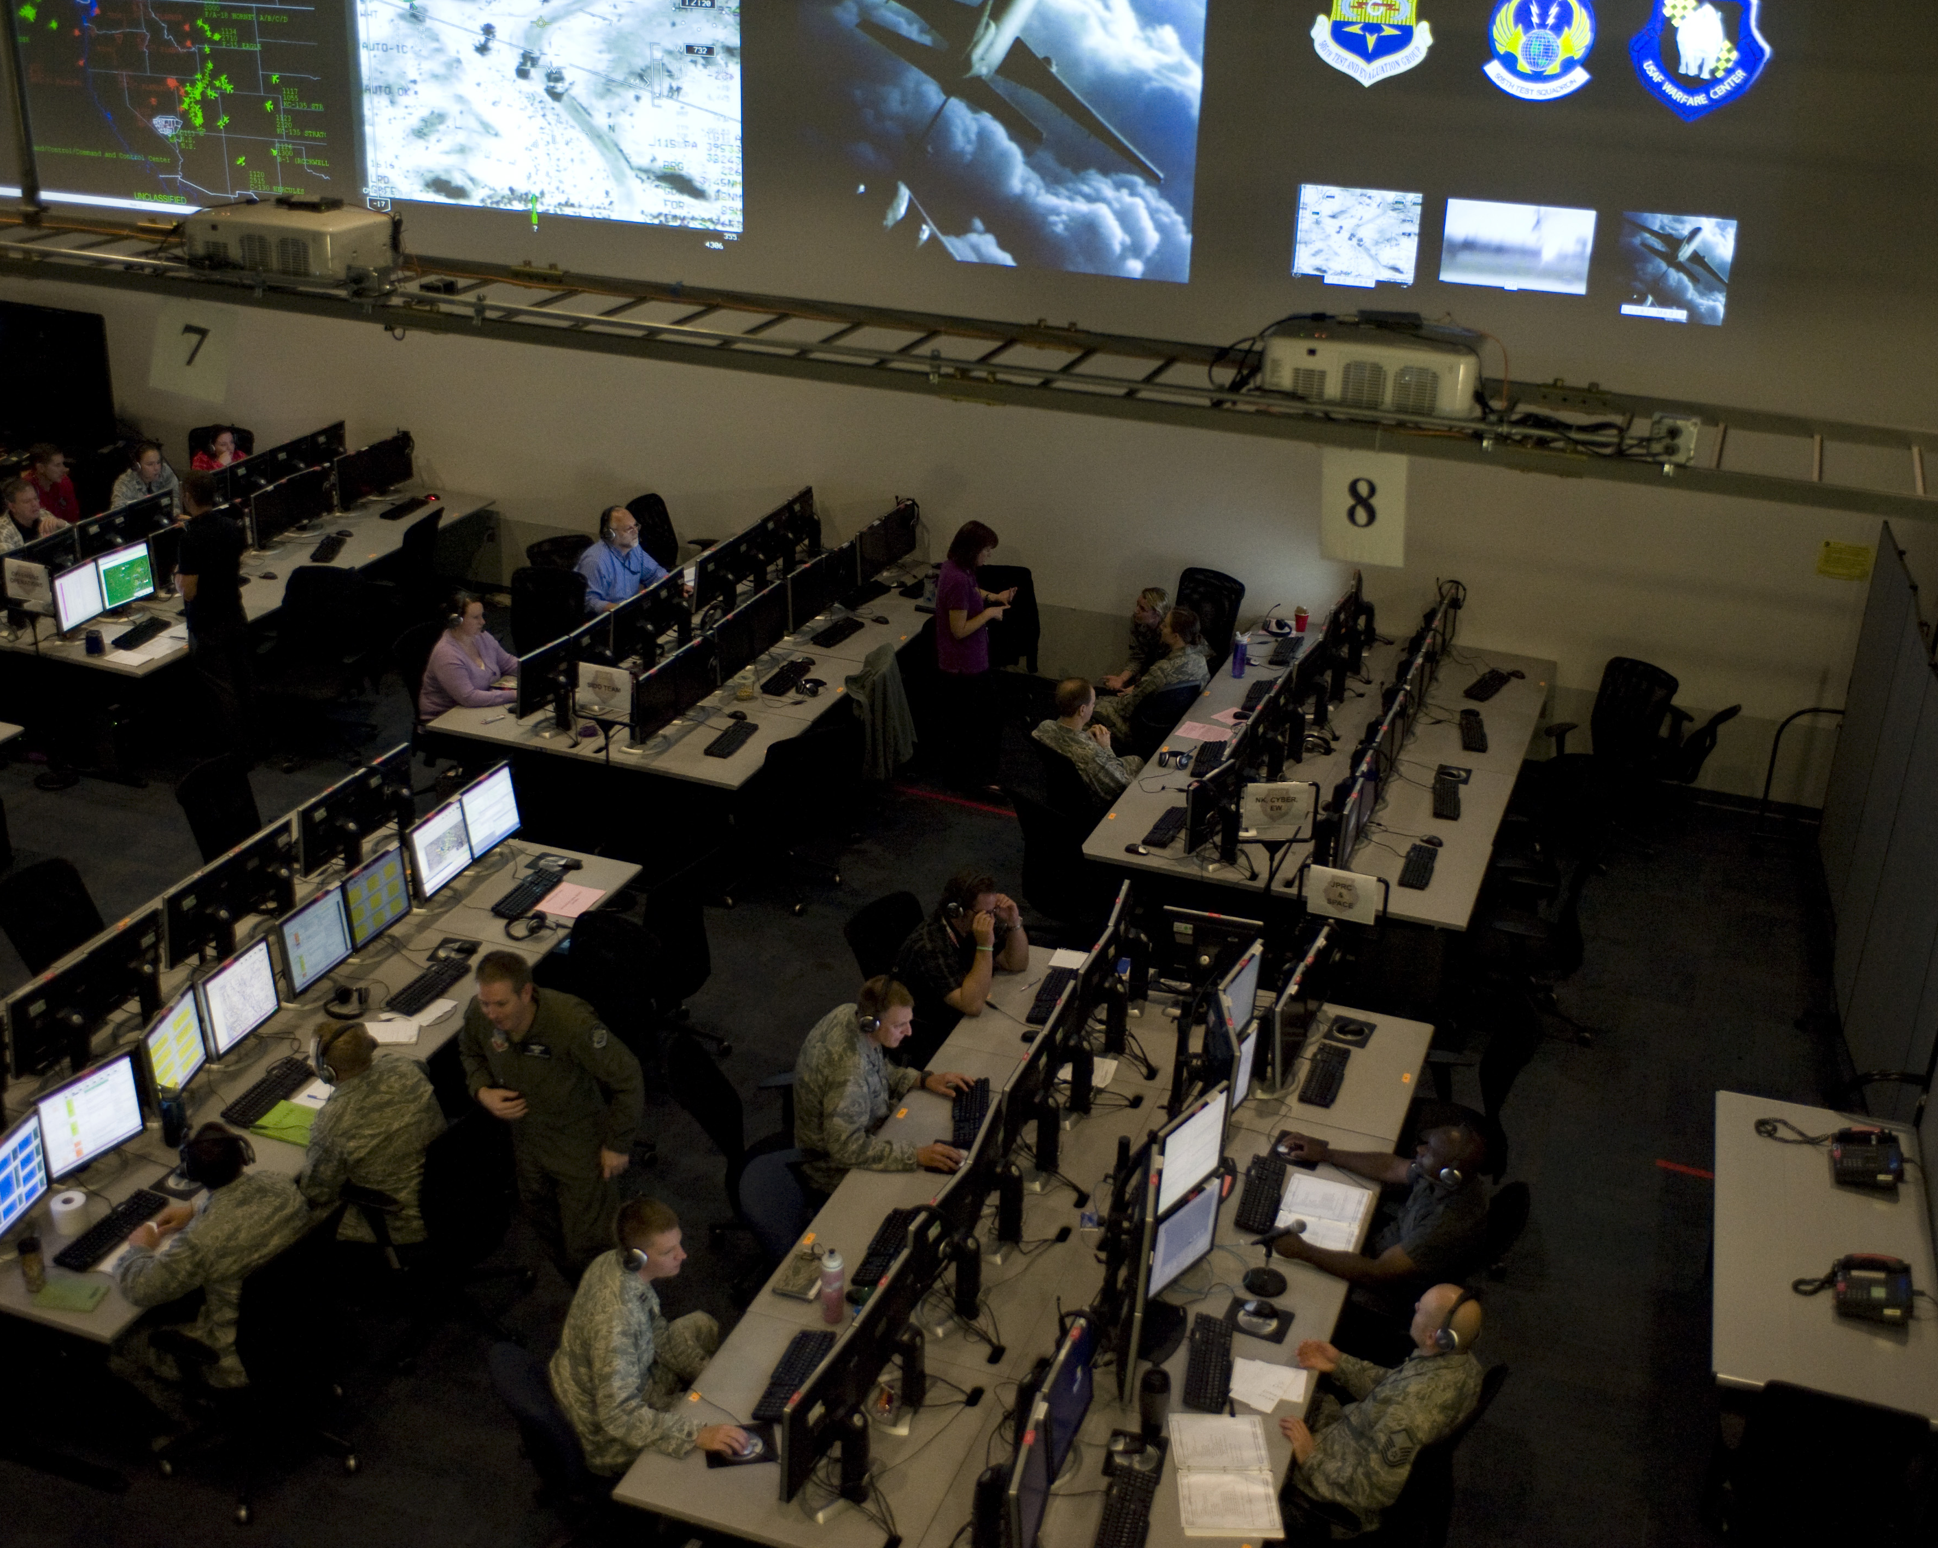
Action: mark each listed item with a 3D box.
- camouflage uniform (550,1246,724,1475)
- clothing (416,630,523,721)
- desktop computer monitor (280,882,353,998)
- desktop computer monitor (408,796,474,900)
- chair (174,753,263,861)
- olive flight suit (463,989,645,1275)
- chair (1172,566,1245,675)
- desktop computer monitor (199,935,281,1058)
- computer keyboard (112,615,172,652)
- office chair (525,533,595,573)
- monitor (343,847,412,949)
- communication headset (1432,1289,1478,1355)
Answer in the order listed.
[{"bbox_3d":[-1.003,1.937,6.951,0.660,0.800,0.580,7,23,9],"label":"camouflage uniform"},{"bbox_3d":[-2.806,-0.539,12.194,0.650,0.640,0.520,10,25,17],"label":"clothing"},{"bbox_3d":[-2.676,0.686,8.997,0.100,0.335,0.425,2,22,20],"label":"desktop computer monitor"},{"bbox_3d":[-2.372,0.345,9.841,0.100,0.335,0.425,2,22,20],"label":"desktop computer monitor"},{"bbox_3d":[-3.458,0.489,10.703,0.660,1.050,0.660,11,26,19],"label":"chair"},{"bbox_3d":[-1.570,1.351,8.207,0.640,1.360,0.500,22,30,37],"label":"olive flight suit"},{"bbox_3d":[1.288,-0.627,13.524,0.660,1.060,0.660,19,29,33],"label":"chair"},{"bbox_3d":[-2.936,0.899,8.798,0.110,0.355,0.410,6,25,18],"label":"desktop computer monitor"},{"bbox_3d":[-4.846,-0.825,12.881,0.152,0.035,0.455,8,25,13],"label":"computer keyboard"},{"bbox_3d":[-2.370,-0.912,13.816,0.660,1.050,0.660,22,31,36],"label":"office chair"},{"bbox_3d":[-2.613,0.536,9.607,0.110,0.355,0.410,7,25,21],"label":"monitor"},{"bbox_3d":[1.481,1.655,6.621,0.100,0.200,0.190,15,26,27],"label":"communication headset"}]

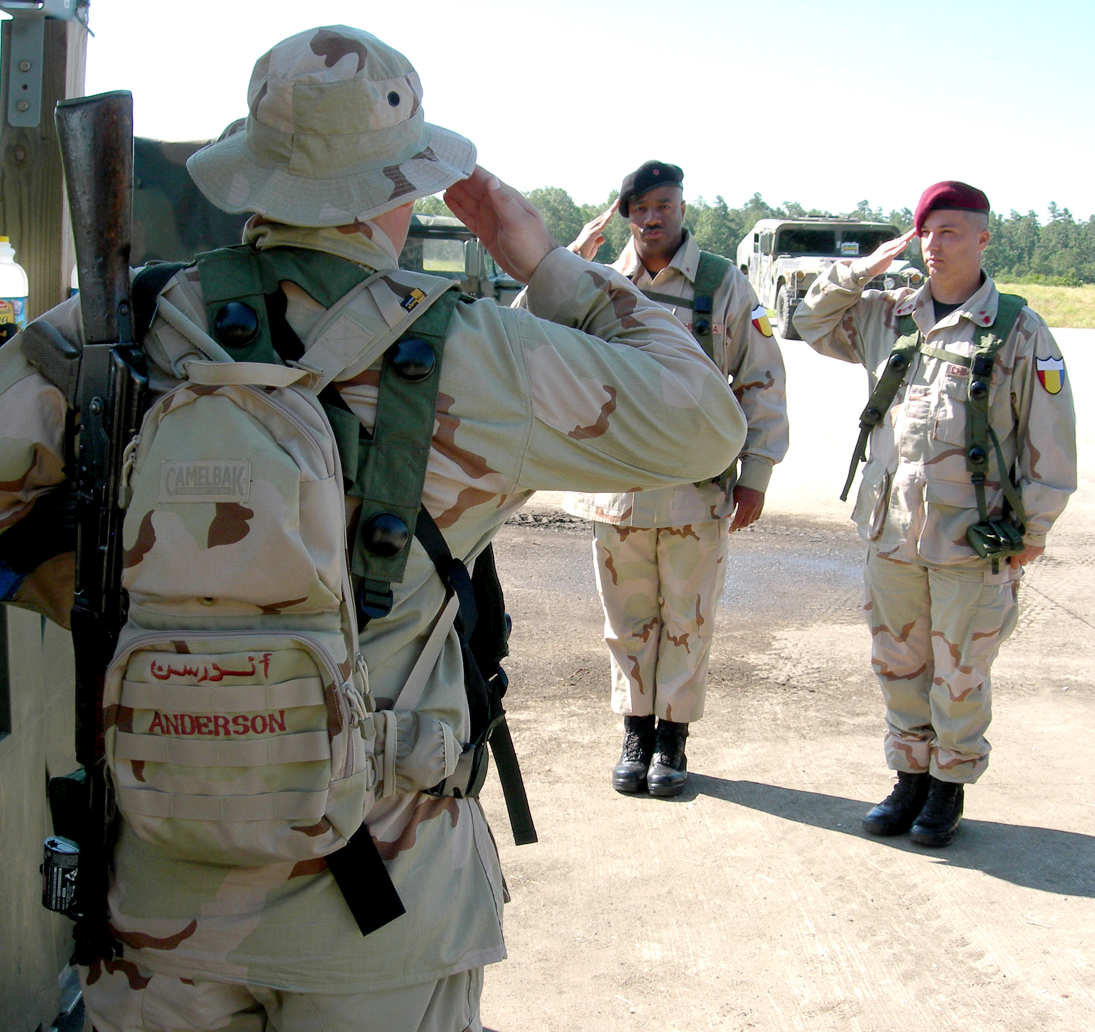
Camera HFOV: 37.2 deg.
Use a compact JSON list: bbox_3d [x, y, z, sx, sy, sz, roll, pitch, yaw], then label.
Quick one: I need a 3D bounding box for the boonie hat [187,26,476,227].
[{"bbox_3d":[-0.230,-0.418,1.750,0.305,0.185,0.330,2,9,0],"label":"boonie hat"}]

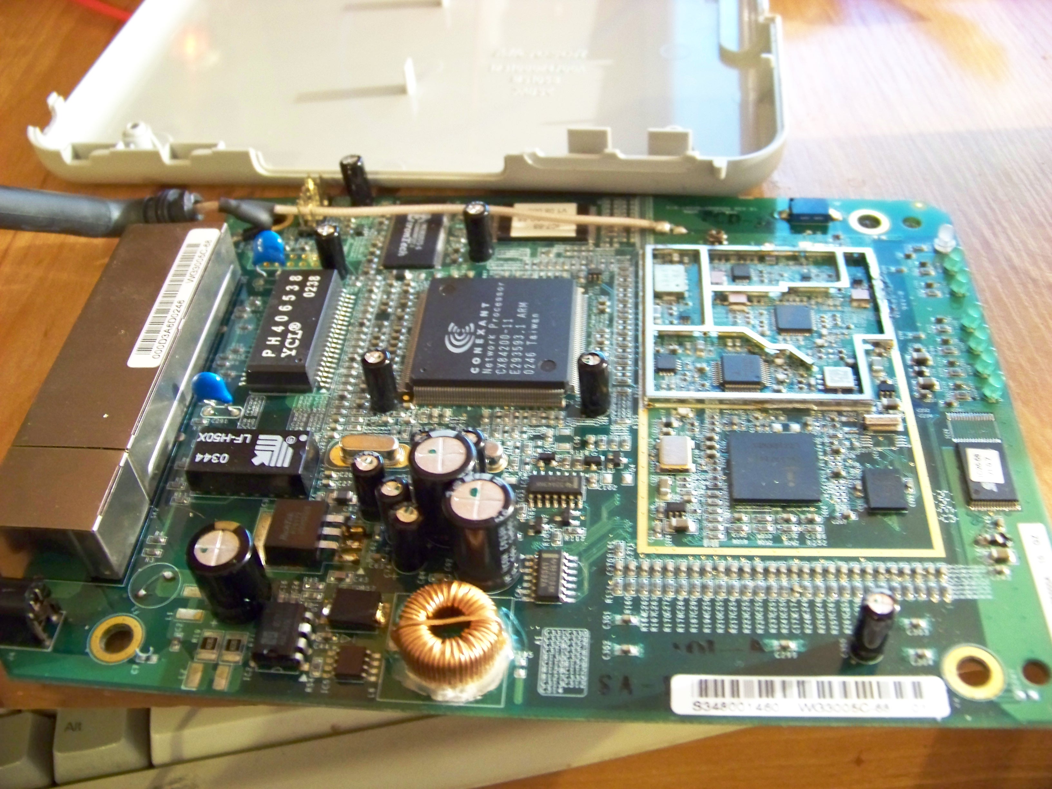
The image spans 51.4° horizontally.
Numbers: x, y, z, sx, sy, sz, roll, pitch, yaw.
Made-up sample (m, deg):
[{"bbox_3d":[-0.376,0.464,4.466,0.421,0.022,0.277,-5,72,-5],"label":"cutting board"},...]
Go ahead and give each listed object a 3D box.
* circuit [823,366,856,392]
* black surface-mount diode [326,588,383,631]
[{"bbox_3d":[0.053,-0.002,0.185,0.005,0.002,0.005,0,46,6],"label":"circuit"},{"bbox_3d":[-0.025,0.031,0.159,0.007,0.002,0.006,0,46,6],"label":"black surface-mount diode"}]

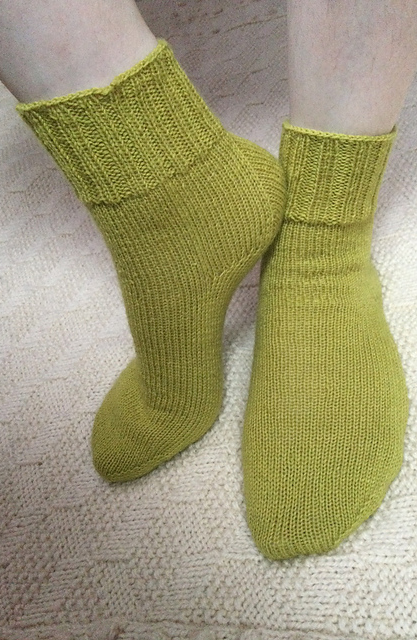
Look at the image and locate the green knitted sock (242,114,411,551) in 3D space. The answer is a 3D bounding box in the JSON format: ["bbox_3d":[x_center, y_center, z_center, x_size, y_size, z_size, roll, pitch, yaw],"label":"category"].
[{"bbox_3d":[0.073,-0.006,0.334,0.102,0.147,0.240,1,47,7],"label":"green knitted sock"}]

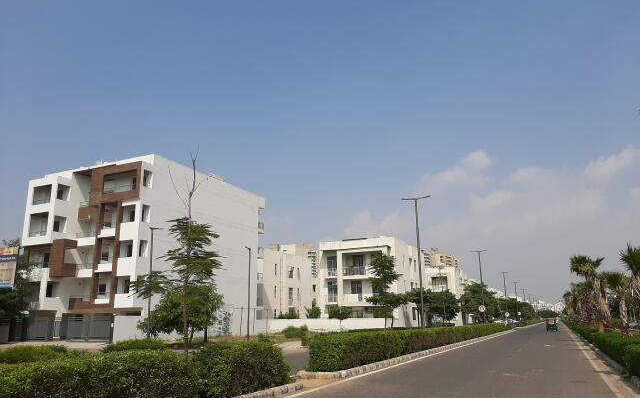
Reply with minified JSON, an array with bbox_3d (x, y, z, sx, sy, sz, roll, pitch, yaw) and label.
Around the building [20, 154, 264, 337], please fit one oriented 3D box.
[{"bbox_3d":[-18.872,6.976,53.705,17.500,16.600,19.200,-7,-16,25],"label":"building"}]

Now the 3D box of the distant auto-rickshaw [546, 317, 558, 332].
[{"bbox_3d":[30.083,16.260,62.402,1.350,1.720,2.700,-7,-16,25],"label":"distant auto-rickshaw"}]

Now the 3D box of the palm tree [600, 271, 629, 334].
[{"bbox_3d":[24.285,8.491,39.034,2.400,5.200,2.400,-7,-16,25],"label":"palm tree"}]

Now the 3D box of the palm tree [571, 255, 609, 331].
[{"bbox_3d":[26.491,9.152,46.406,3.300,7.500,3.300,-7,-16,25],"label":"palm tree"}]

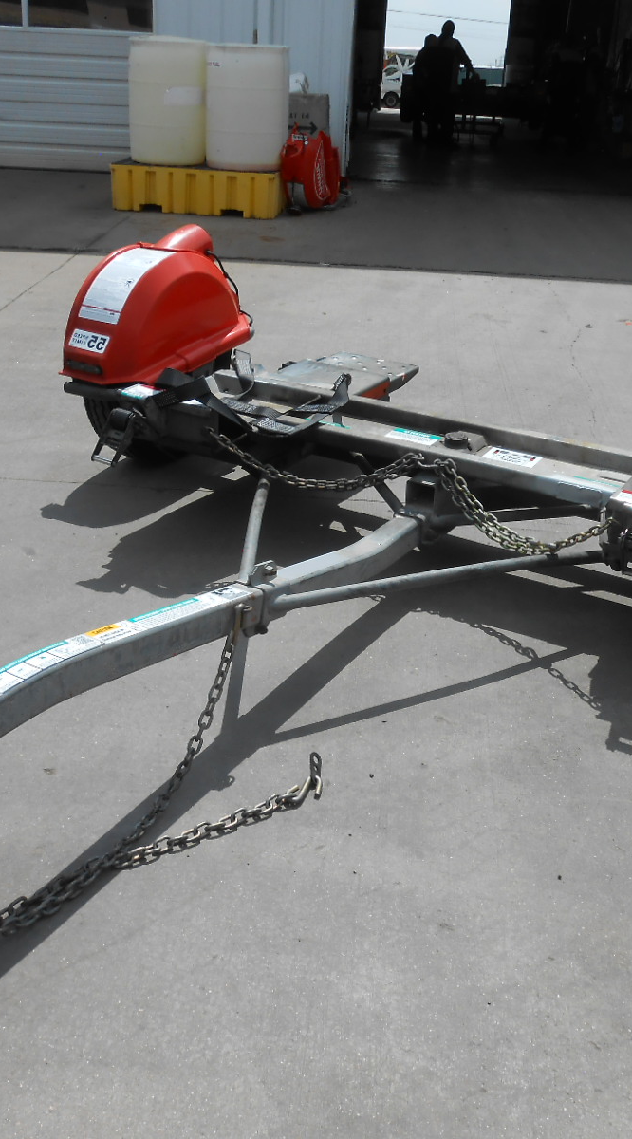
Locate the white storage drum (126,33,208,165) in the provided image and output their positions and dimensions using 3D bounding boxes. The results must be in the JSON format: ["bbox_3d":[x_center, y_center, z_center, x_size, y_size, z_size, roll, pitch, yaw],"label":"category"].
[{"bbox_3d":[-1.115,-3.551,8.650,0.600,0.870,0.600,5,26,4],"label":"white storage drum"}]

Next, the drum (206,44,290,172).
[{"bbox_3d":[-0.512,-3.481,8.557,0.600,0.870,0.600,5,26,4],"label":"drum"}]

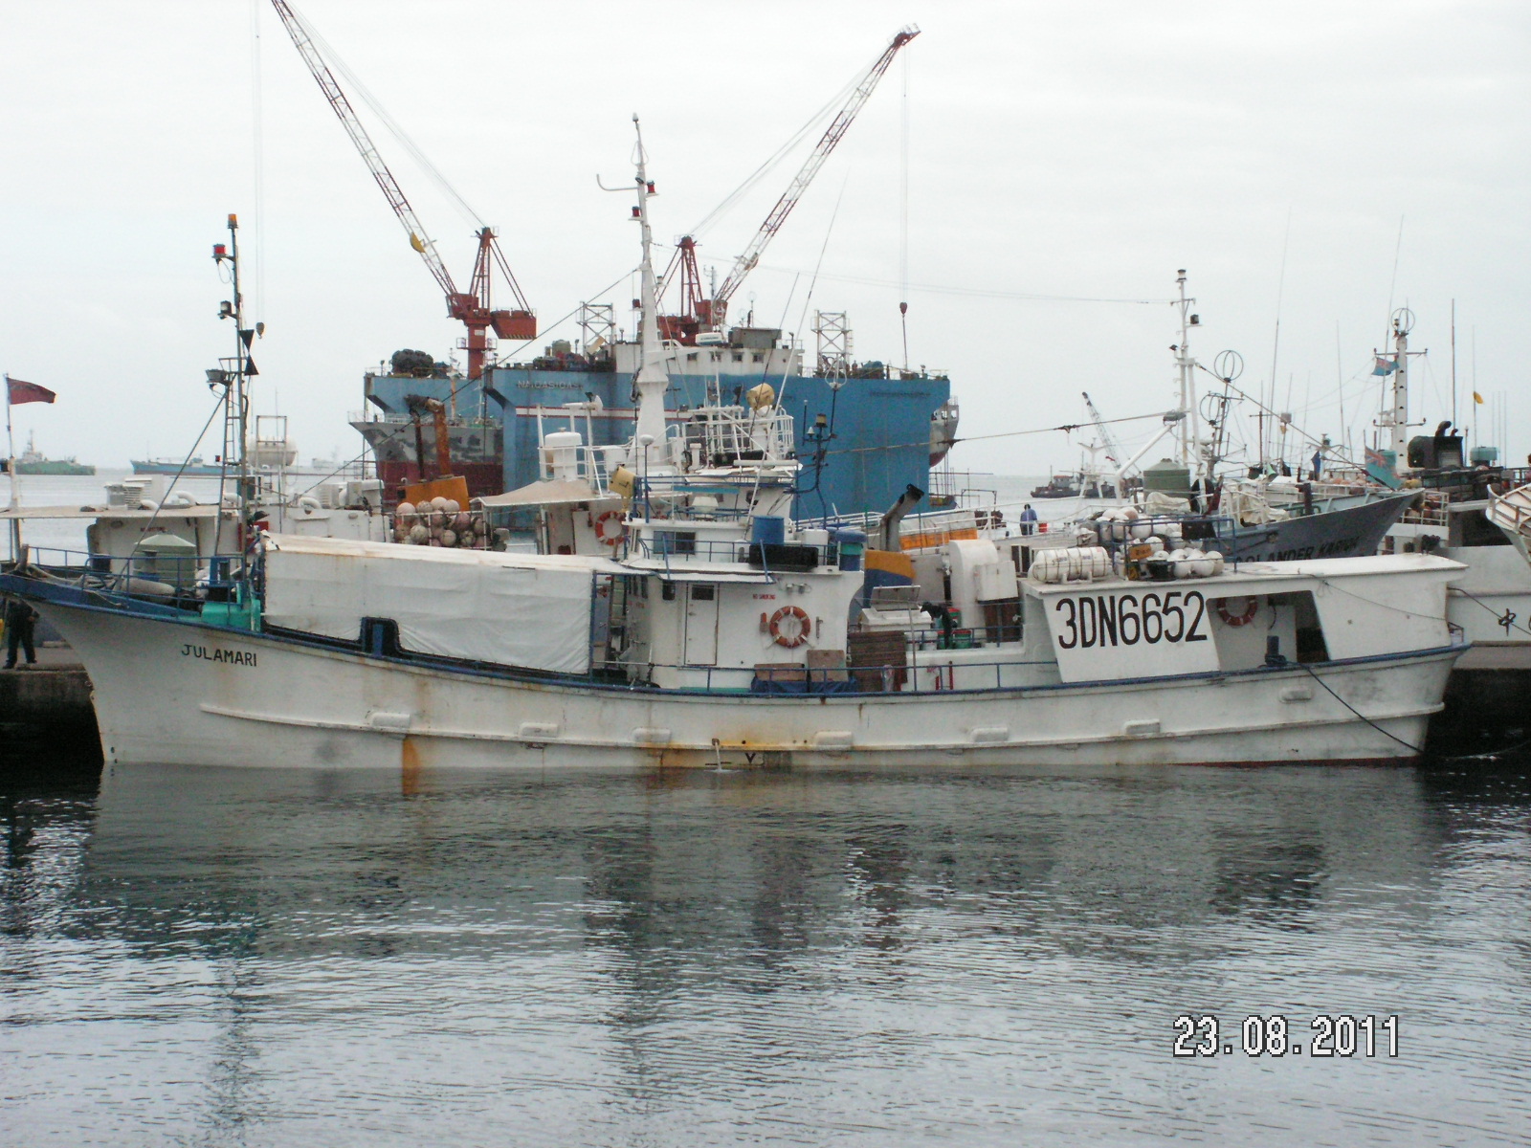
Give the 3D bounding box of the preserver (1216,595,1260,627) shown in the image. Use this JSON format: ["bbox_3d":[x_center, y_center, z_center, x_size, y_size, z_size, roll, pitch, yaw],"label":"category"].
[{"bbox_3d":[8.902,0.598,64.200,0.750,0.750,0.110,0,2,-12],"label":"preserver"}]

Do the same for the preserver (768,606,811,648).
[{"bbox_3d":[0.455,0.969,62.000,0.755,0.755,0.110,0,2,-12],"label":"preserver"}]

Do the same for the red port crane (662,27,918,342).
[{"bbox_3d":[1.288,-36.293,338.361,30.700,35.000,4.200,1,2,25],"label":"red port crane"}]

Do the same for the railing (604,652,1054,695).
[{"bbox_3d":[1.193,1.857,61.467,8.350,0.680,0.100,0,2,-12],"label":"railing"}]

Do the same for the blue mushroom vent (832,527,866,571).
[{"bbox_3d":[1.580,-0.453,62.900,0.580,0.800,0.580,0,2,-12],"label":"blue mushroom vent"}]

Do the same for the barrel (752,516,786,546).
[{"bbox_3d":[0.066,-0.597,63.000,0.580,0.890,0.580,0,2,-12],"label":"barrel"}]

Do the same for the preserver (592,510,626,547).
[{"bbox_3d":[-3.412,-1.002,75.300,0.760,0.760,0.110,0,2,-15],"label":"preserver"}]

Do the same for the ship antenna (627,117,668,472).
[{"bbox_3d":[-2.716,-6.452,78.500,0.920,8.200,0.850,0,2,-12],"label":"ship antenna"}]

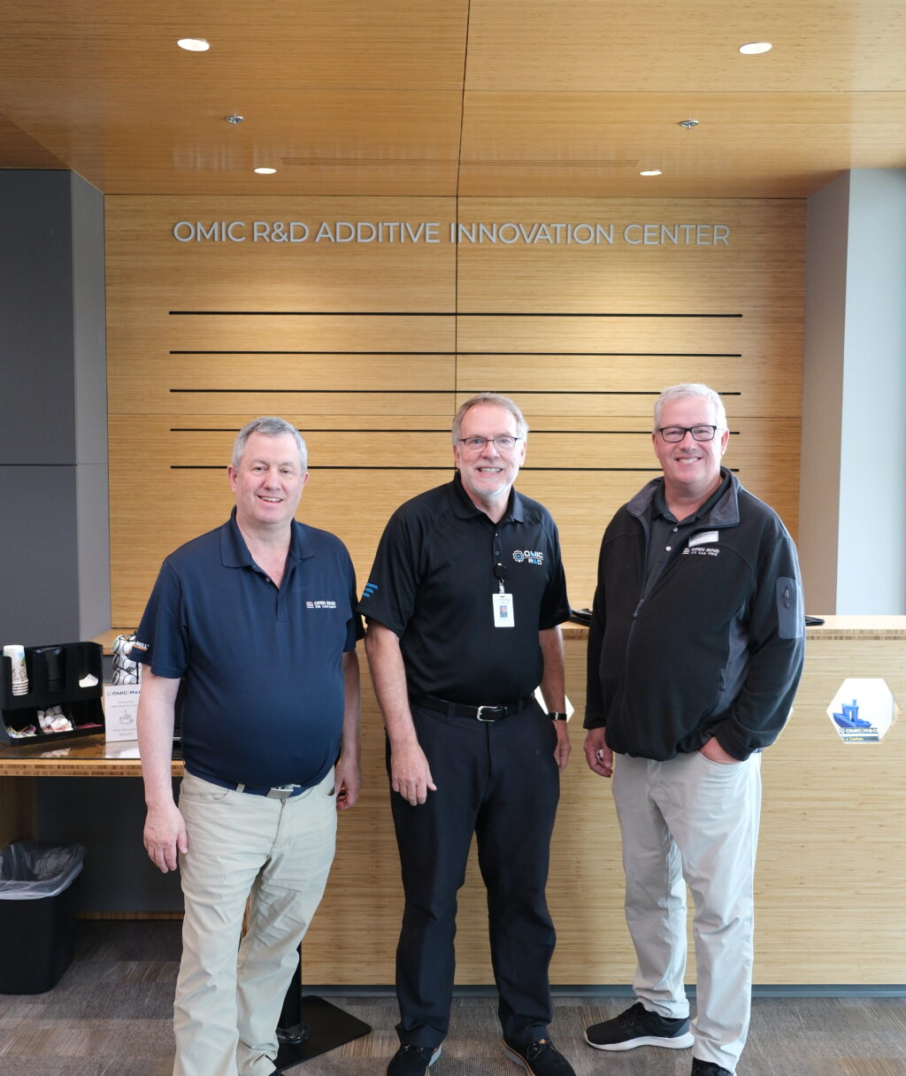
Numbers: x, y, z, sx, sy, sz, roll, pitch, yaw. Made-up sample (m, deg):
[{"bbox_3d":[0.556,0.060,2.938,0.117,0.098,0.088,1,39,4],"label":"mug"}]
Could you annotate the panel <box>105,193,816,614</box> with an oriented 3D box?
[{"bbox_3d":[0.012,-0.480,4.297,2.710,1.680,0.060,0,4,-1],"label":"panel"}]

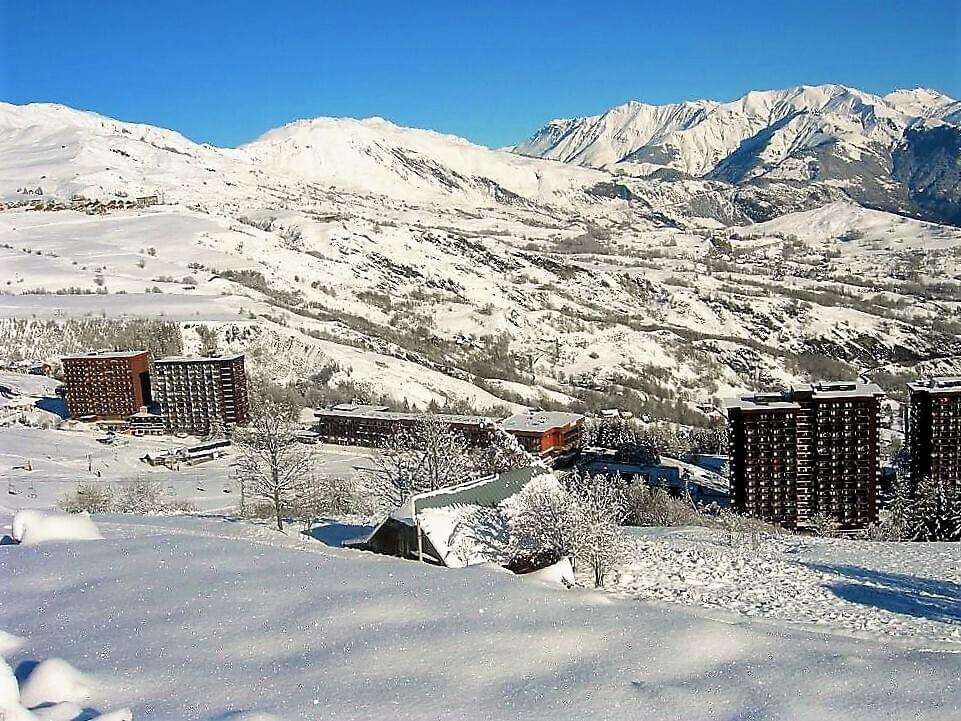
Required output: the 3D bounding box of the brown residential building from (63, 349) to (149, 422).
[{"bbox_3d":[-189.875,12.840,510.724,40.400,31.500,15.200,-2,9,12],"label":"brown residential building"}]

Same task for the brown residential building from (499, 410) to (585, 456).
[{"bbox_3d":[23.726,27.336,378.827,24.000,9.400,31.000,2,10,30],"label":"brown residential building"}]

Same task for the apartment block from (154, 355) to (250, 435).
[{"bbox_3d":[-137.361,16.826,496.801,41.800,36.500,13.000,-2,9,12],"label":"apartment block"}]

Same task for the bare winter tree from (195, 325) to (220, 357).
[{"bbox_3d":[-163.882,-10.805,600.000,15.000,20.500,13.500,-4,9,0],"label":"bare winter tree"}]

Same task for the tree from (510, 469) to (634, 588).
[{"bbox_3d":[5.877,11.160,66.000,7.700,7.200,6.600,-4,9,0],"label":"tree"}]

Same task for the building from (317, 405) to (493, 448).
[{"bbox_3d":[-30.430,28.567,411.611,82.000,13.200,14.500,1,10,29],"label":"building"}]

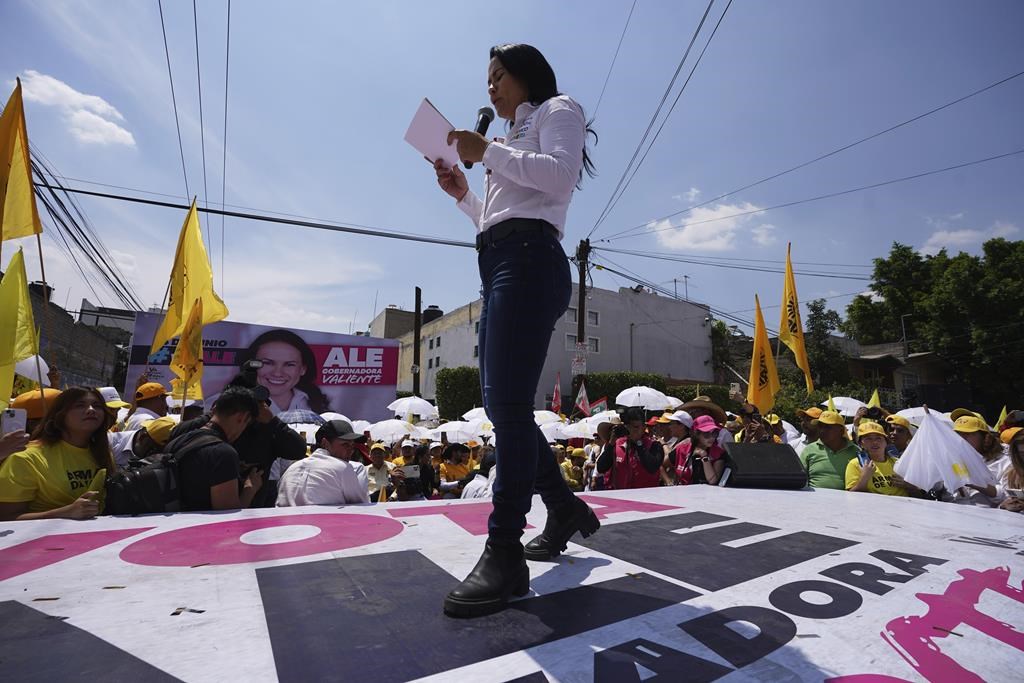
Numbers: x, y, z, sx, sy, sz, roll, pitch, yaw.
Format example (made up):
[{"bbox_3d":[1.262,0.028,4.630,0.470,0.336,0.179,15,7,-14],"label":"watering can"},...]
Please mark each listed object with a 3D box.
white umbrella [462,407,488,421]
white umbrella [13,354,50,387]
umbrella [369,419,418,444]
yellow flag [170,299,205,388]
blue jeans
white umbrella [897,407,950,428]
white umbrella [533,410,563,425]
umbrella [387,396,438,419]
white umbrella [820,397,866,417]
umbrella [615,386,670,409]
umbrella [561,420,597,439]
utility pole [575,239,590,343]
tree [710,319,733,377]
[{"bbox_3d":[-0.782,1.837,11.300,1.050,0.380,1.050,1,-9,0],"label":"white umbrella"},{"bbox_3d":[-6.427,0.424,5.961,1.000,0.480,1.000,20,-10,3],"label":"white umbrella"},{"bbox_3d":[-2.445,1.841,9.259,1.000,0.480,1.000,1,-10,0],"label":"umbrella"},{"bbox_3d":[-3.066,0.000,4.300,0.330,0.850,0.250,14,-12,-34],"label":"yellow flag"},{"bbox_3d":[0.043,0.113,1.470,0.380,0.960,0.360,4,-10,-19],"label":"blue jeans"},{"bbox_3d":[8.158,1.523,9.000,1.020,0.420,1.020,-8,-13,42],"label":"white umbrella"},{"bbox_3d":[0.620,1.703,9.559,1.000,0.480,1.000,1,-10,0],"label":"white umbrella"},{"bbox_3d":[-1.946,1.300,8.900,1.020,0.420,1.020,1,-4,0],"label":"umbrella"},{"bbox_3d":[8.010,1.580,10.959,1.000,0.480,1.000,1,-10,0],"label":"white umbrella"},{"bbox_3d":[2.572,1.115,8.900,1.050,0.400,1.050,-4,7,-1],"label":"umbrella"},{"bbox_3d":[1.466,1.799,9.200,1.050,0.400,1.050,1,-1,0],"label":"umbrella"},{"bbox_3d":[2.565,0.348,16.273,0.400,8.450,0.400,2,-10,0],"label":"utility pole"},{"bbox_3d":[11.434,1.737,24.485,1.200,5.980,1.300,-3,-11,25],"label":"tree"}]

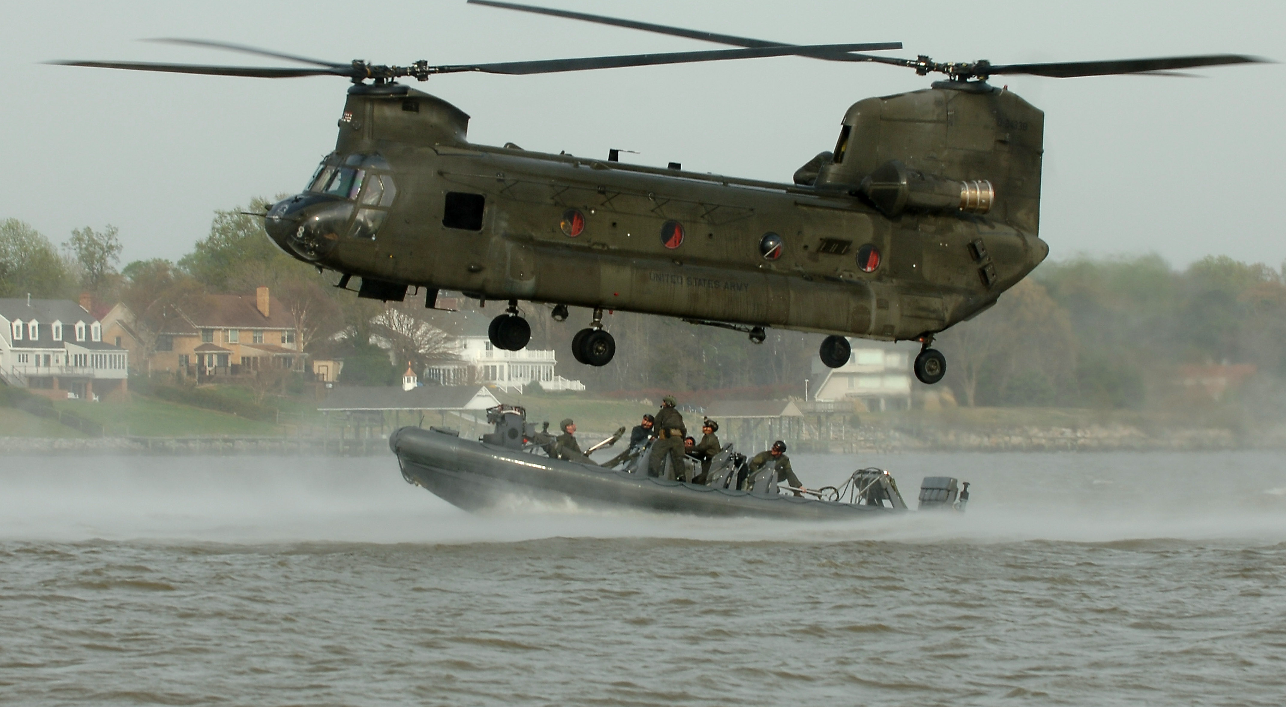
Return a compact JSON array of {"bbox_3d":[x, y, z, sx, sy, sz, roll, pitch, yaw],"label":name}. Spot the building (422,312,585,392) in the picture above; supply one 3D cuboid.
[{"bbox_3d":[-15.094,-0.161,515.000,16.300,8.500,10.500,0,-1,-12],"label":"building"}]

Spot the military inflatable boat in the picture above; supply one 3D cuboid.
[{"bbox_3d":[0.664,2.283,87.200,10.900,2.050,3.200,8,-4,-25],"label":"military inflatable boat"}]

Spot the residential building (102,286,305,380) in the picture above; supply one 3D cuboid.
[{"bbox_3d":[-46.892,-2.095,515.000,18.500,9.700,12.000,1,-1,-38],"label":"residential building"}]

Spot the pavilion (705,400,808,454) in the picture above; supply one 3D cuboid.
[{"bbox_3d":[11.014,7.359,480.000,8.600,5.100,5.900,-1,-1,25],"label":"pavilion"}]

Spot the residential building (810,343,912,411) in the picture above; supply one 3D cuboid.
[{"bbox_3d":[22.322,2.001,492.000,10.300,7.900,9.500,0,-1,6],"label":"residential building"}]

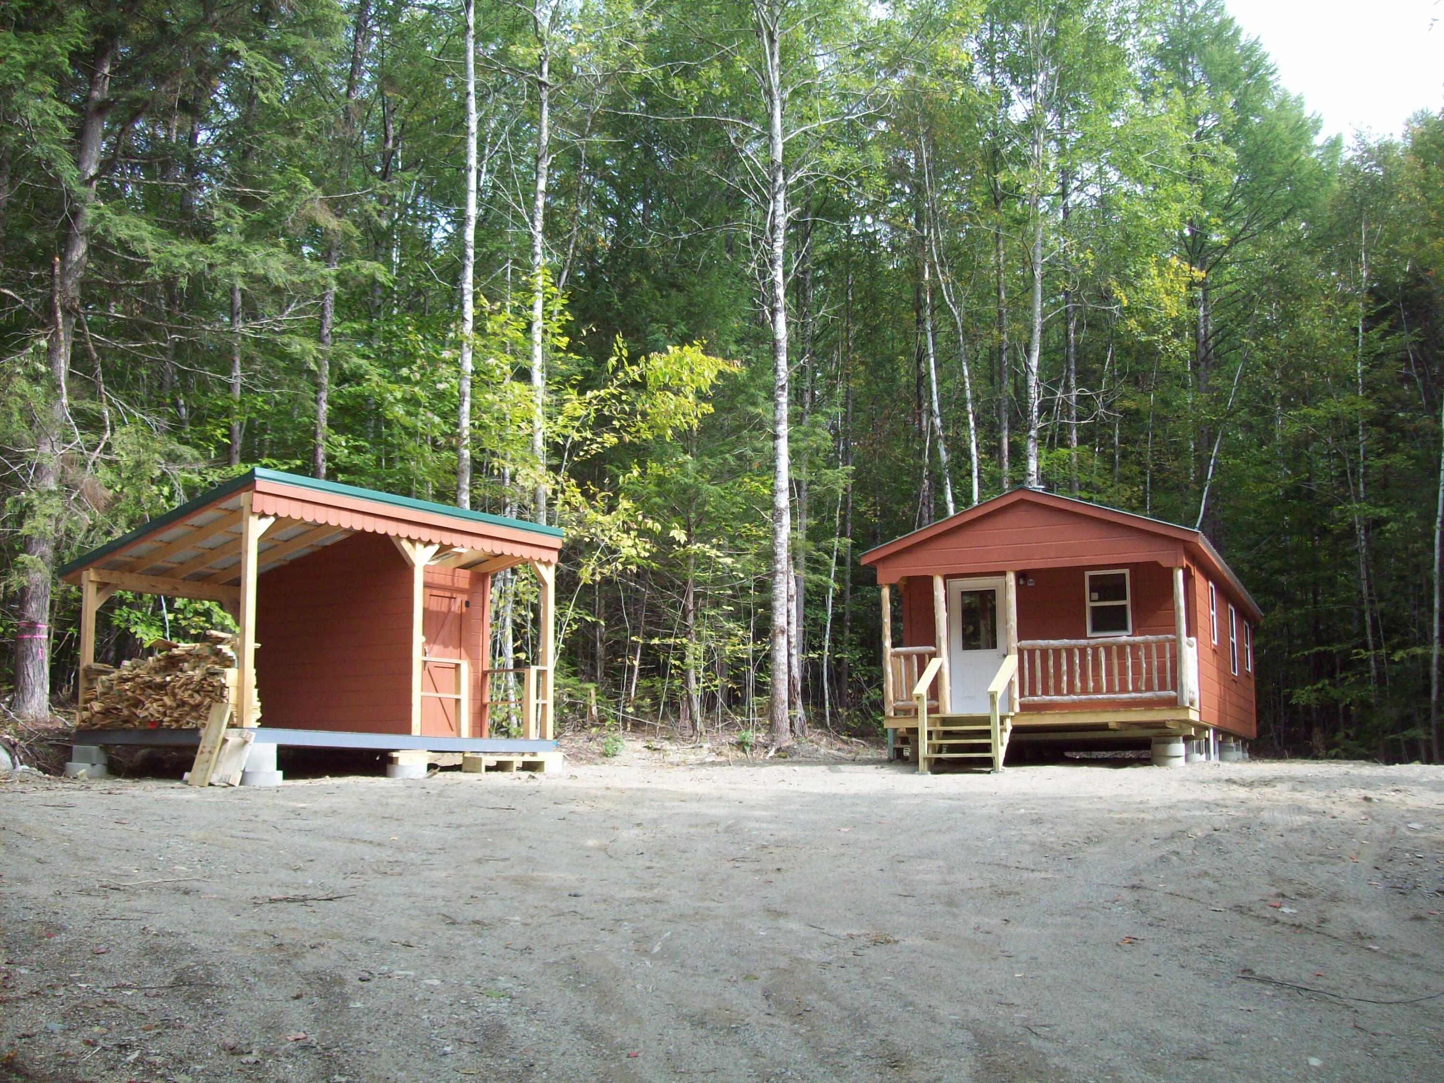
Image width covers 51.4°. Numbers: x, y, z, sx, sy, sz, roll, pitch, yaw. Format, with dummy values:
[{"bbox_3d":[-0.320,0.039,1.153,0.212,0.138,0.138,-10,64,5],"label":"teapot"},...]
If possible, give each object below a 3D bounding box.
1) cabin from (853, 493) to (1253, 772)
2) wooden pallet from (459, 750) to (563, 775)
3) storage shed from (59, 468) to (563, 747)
[{"bbox_3d":[6.521,1.998,26.265,4.842,4.016,12.000,-4,-10,23],"label":"cabin"},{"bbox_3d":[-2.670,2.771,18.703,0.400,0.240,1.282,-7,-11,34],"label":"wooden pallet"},{"bbox_3d":[-4.939,1.120,18.783,3.570,2.930,5.080,-6,-11,35],"label":"storage shed"}]

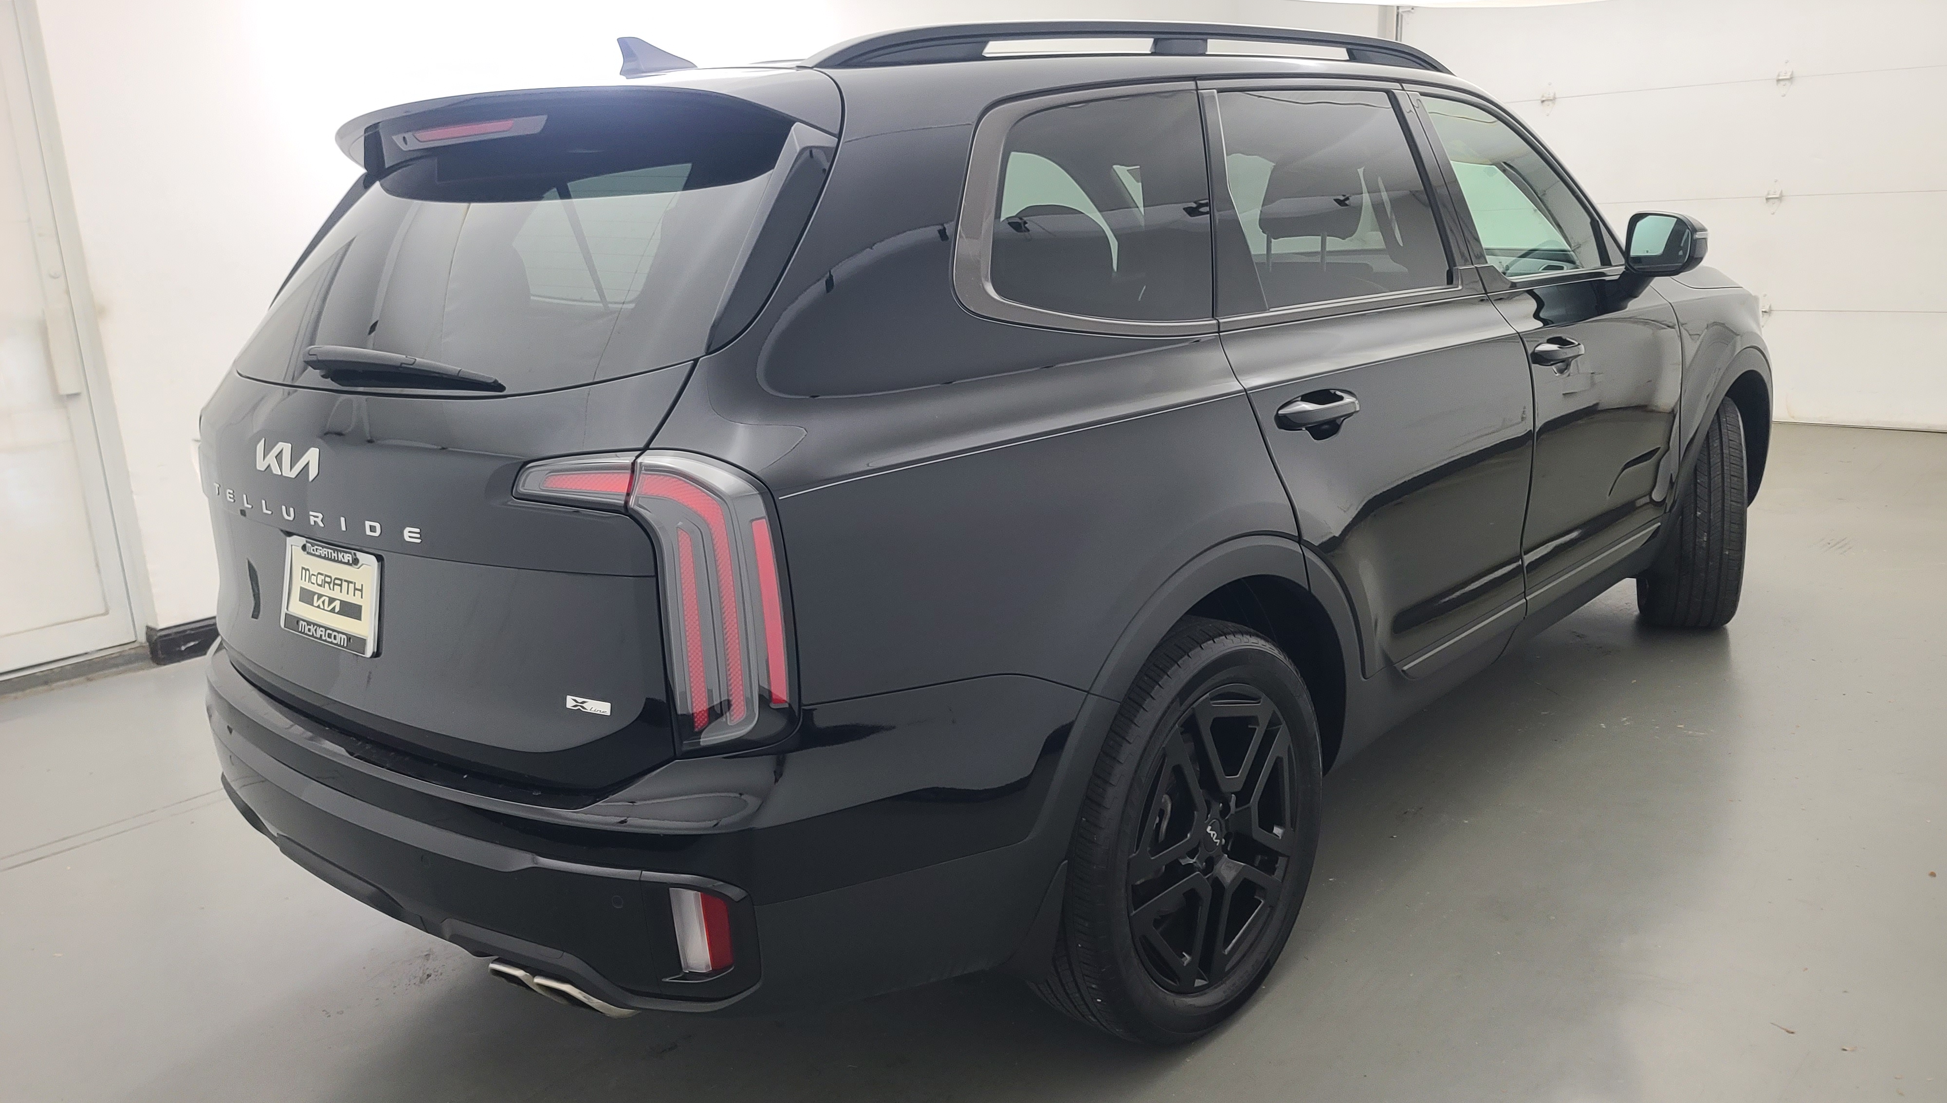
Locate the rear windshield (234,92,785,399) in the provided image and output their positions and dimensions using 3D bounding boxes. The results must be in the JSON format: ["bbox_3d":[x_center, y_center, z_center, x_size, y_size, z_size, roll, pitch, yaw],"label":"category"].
[{"bbox_3d":[-0.867,-0.463,2.316,1.380,0.500,0.100,8,-22,42],"label":"rear windshield"}]

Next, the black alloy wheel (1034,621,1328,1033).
[{"bbox_3d":[0.350,0.478,2.523,0.250,0.745,0.745,8,17,42],"label":"black alloy wheel"}]

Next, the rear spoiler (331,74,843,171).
[{"bbox_3d":[-0.770,-0.720,2.381,1.400,0.140,0.340,8,17,42],"label":"rear spoiler"}]

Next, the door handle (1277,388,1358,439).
[{"bbox_3d":[0.611,-0.245,2.499,0.058,0.068,0.250,8,17,42],"label":"door handle"}]

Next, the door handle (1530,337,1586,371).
[{"bbox_3d":[1.367,-0.461,3.292,0.058,0.068,0.250,8,17,42],"label":"door handle"}]

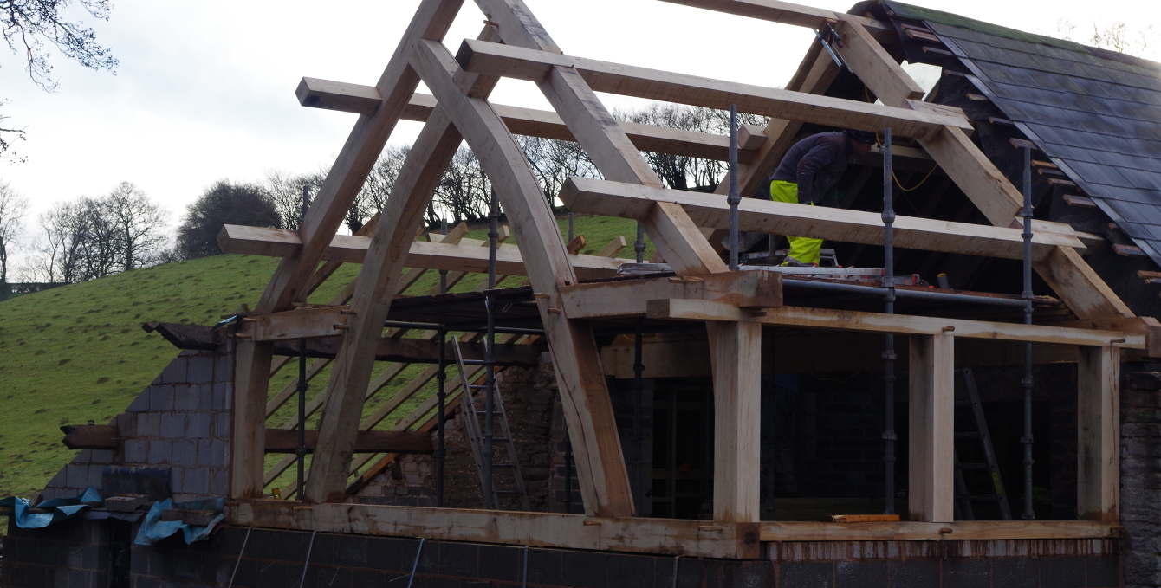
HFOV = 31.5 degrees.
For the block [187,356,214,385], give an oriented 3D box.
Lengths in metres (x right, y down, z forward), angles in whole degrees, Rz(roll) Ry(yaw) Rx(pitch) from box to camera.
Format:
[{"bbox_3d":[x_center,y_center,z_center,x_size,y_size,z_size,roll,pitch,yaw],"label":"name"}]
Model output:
[{"bbox_3d":[-3.049,0.619,16.760,0.100,0.215,0.440,5,-6,-37],"label":"block"}]

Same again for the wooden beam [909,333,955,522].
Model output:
[{"bbox_3d":[2.156,0.824,12.601,0.185,1.130,0.200,5,-6,-37],"label":"wooden beam"}]

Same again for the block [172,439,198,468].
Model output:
[{"bbox_3d":[-3.223,1.312,16.999,0.100,0.215,0.440,5,-6,-38],"label":"block"}]

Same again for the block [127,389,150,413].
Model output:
[{"bbox_3d":[-3.744,0.913,17.649,0.100,0.210,0.430,5,-6,-37],"label":"block"}]

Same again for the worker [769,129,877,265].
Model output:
[{"bbox_3d":[1.678,-0.552,14.242,0.720,1.238,0.500,2,-5,-14],"label":"worker"}]

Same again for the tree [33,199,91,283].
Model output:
[{"bbox_3d":[-41.533,-4.216,165.000,4.797,6.905,4.507,2,-5,-14],"label":"tree"}]

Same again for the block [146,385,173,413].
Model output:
[{"bbox_3d":[-3.475,0.878,17.296,0.100,0.215,0.440,5,-6,-37],"label":"block"}]

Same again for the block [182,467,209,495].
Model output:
[{"bbox_3d":[-3.079,1.515,16.704,0.100,0.215,0.440,5,-6,-37],"label":"block"}]

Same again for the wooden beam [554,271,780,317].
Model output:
[{"bbox_3d":[0.508,0.023,12.200,0.200,0.205,1.790,5,-6,-37],"label":"wooden beam"}]

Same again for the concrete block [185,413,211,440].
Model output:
[{"bbox_3d":[-3.061,1.077,16.727,0.100,0.215,0.440,5,-6,-37],"label":"concrete block"}]

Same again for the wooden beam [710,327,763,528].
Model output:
[{"bbox_3d":[0.889,0.725,11.613,0.190,1.120,0.200,5,-6,-37],"label":"wooden beam"}]

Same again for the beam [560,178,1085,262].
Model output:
[{"bbox_3d":[1.721,-0.449,13.255,4.510,0.118,0.140,4,-50,-37],"label":"beam"}]

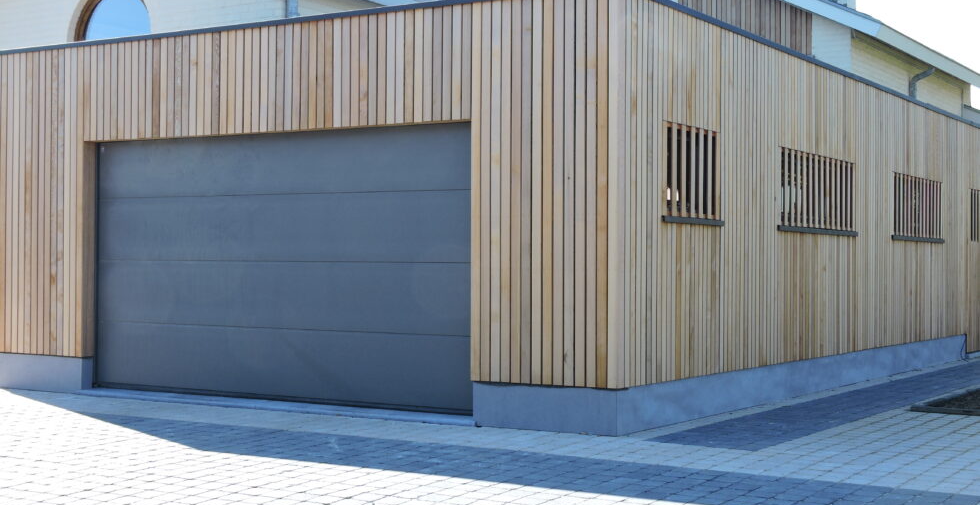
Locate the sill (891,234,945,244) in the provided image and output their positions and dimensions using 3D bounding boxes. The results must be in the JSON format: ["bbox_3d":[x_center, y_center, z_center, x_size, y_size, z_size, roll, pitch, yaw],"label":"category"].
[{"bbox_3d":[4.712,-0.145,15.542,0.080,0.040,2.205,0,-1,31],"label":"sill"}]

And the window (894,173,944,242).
[{"bbox_3d":[4.683,-0.477,15.522,0.110,0.671,2.095,0,-1,31],"label":"window"}]

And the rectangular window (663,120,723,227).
[{"bbox_3d":[1.449,-0.560,10.218,0.110,0.679,1.061,0,-1,31],"label":"rectangular window"}]

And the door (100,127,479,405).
[{"bbox_3d":[-1.650,0.104,10.890,3.797,2.050,0.080,0,-1,31],"label":"door"}]

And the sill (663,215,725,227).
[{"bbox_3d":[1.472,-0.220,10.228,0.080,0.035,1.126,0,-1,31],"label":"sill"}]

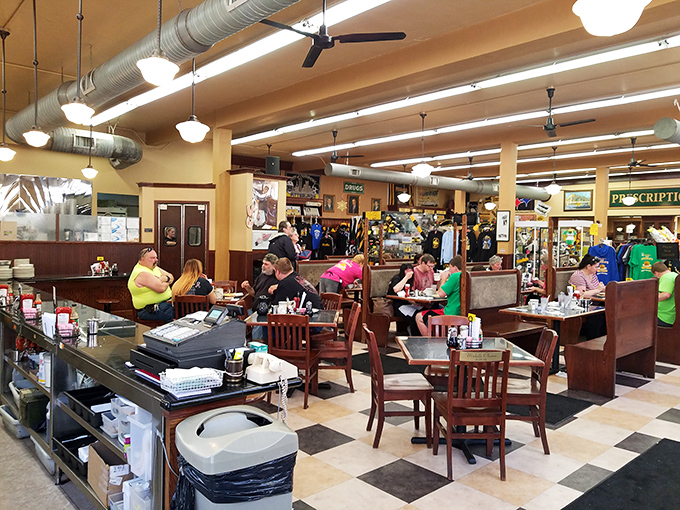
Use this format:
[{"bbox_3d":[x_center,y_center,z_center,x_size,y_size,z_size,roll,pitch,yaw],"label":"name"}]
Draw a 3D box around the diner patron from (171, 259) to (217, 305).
[{"bbox_3d":[-1.800,0.713,6.450,0.540,1.320,0.780,1,2,19],"label":"diner patron"}]

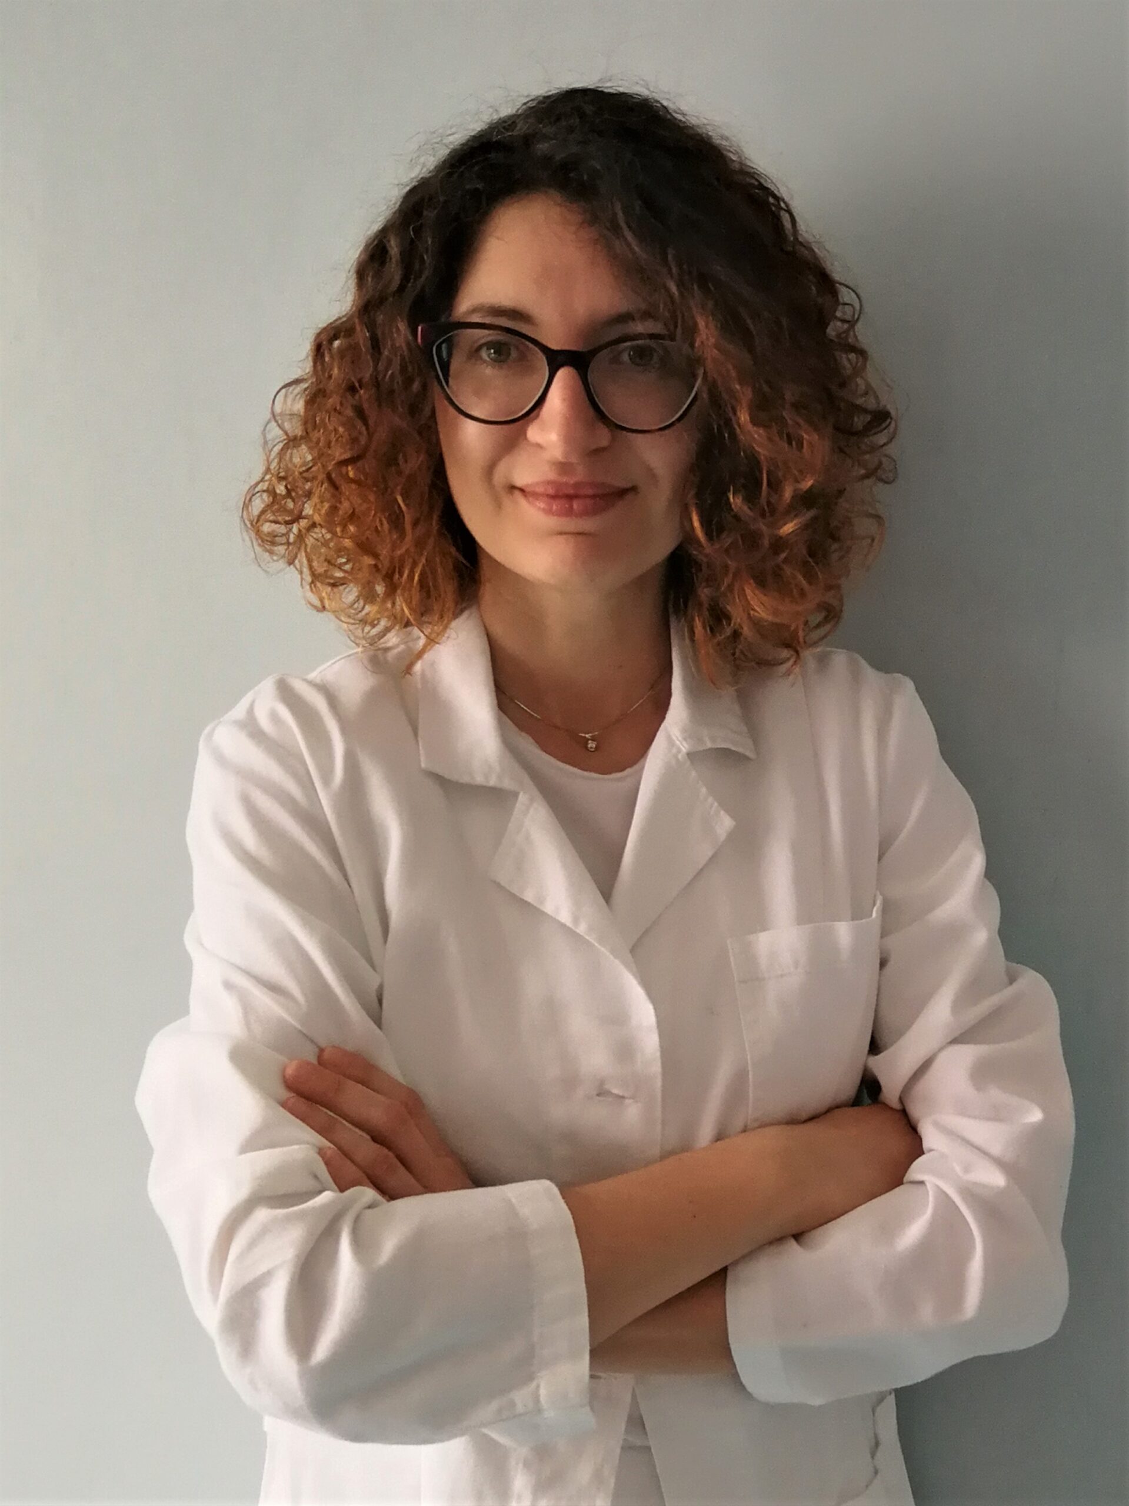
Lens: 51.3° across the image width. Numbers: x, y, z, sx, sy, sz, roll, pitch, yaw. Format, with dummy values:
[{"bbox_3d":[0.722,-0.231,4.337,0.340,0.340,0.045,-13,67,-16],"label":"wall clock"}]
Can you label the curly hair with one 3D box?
[{"bbox_3d":[0.003,-0.207,0.660,0.350,0.330,0.250,0,6,-2],"label":"curly hair"}]

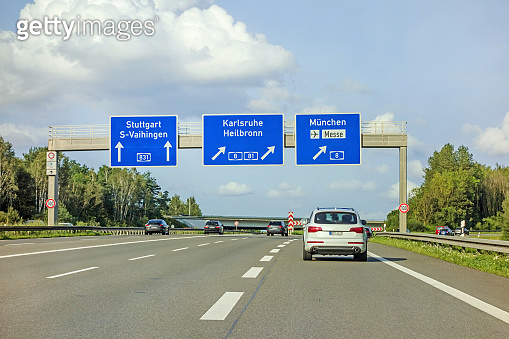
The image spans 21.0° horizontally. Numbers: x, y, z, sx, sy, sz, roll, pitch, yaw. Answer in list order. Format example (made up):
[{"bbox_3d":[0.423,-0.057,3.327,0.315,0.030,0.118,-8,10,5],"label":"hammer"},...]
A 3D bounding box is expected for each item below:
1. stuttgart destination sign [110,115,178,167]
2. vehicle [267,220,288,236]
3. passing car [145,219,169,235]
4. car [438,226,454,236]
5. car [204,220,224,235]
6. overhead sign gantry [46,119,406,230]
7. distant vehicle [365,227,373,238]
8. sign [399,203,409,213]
[{"bbox_3d":[-8.210,-2.096,102.240,5.120,3.850,0.150,0,-2,4],"label":"stuttgart destination sign"},{"bbox_3d":[2.740,6.560,152.300,1.920,1.690,4.700,-1,-2,9],"label":"vehicle"},{"bbox_3d":[-9.690,5.900,139.400,1.930,1.500,4.850,0,-2,4],"label":"passing car"},{"bbox_3d":[34.700,11.350,247.000,1.780,1.480,4.300,-1,-2,20],"label":"car"},{"bbox_3d":[-4.320,6.365,150.200,1.800,1.470,4.450,0,-2,4],"label":"car"},{"bbox_3d":[-2.100,0.877,102.620,26.805,8.800,1.300,0,-2,4],"label":"overhead sign gantry"},{"bbox_3d":[12.830,7.420,160.200,1.800,1.460,4.500,-1,-2,10],"label":"distant vehicle"},{"bbox_3d":[11.069,2.852,101.576,0.750,0.750,0.060,0,-2,4],"label":"sign"}]

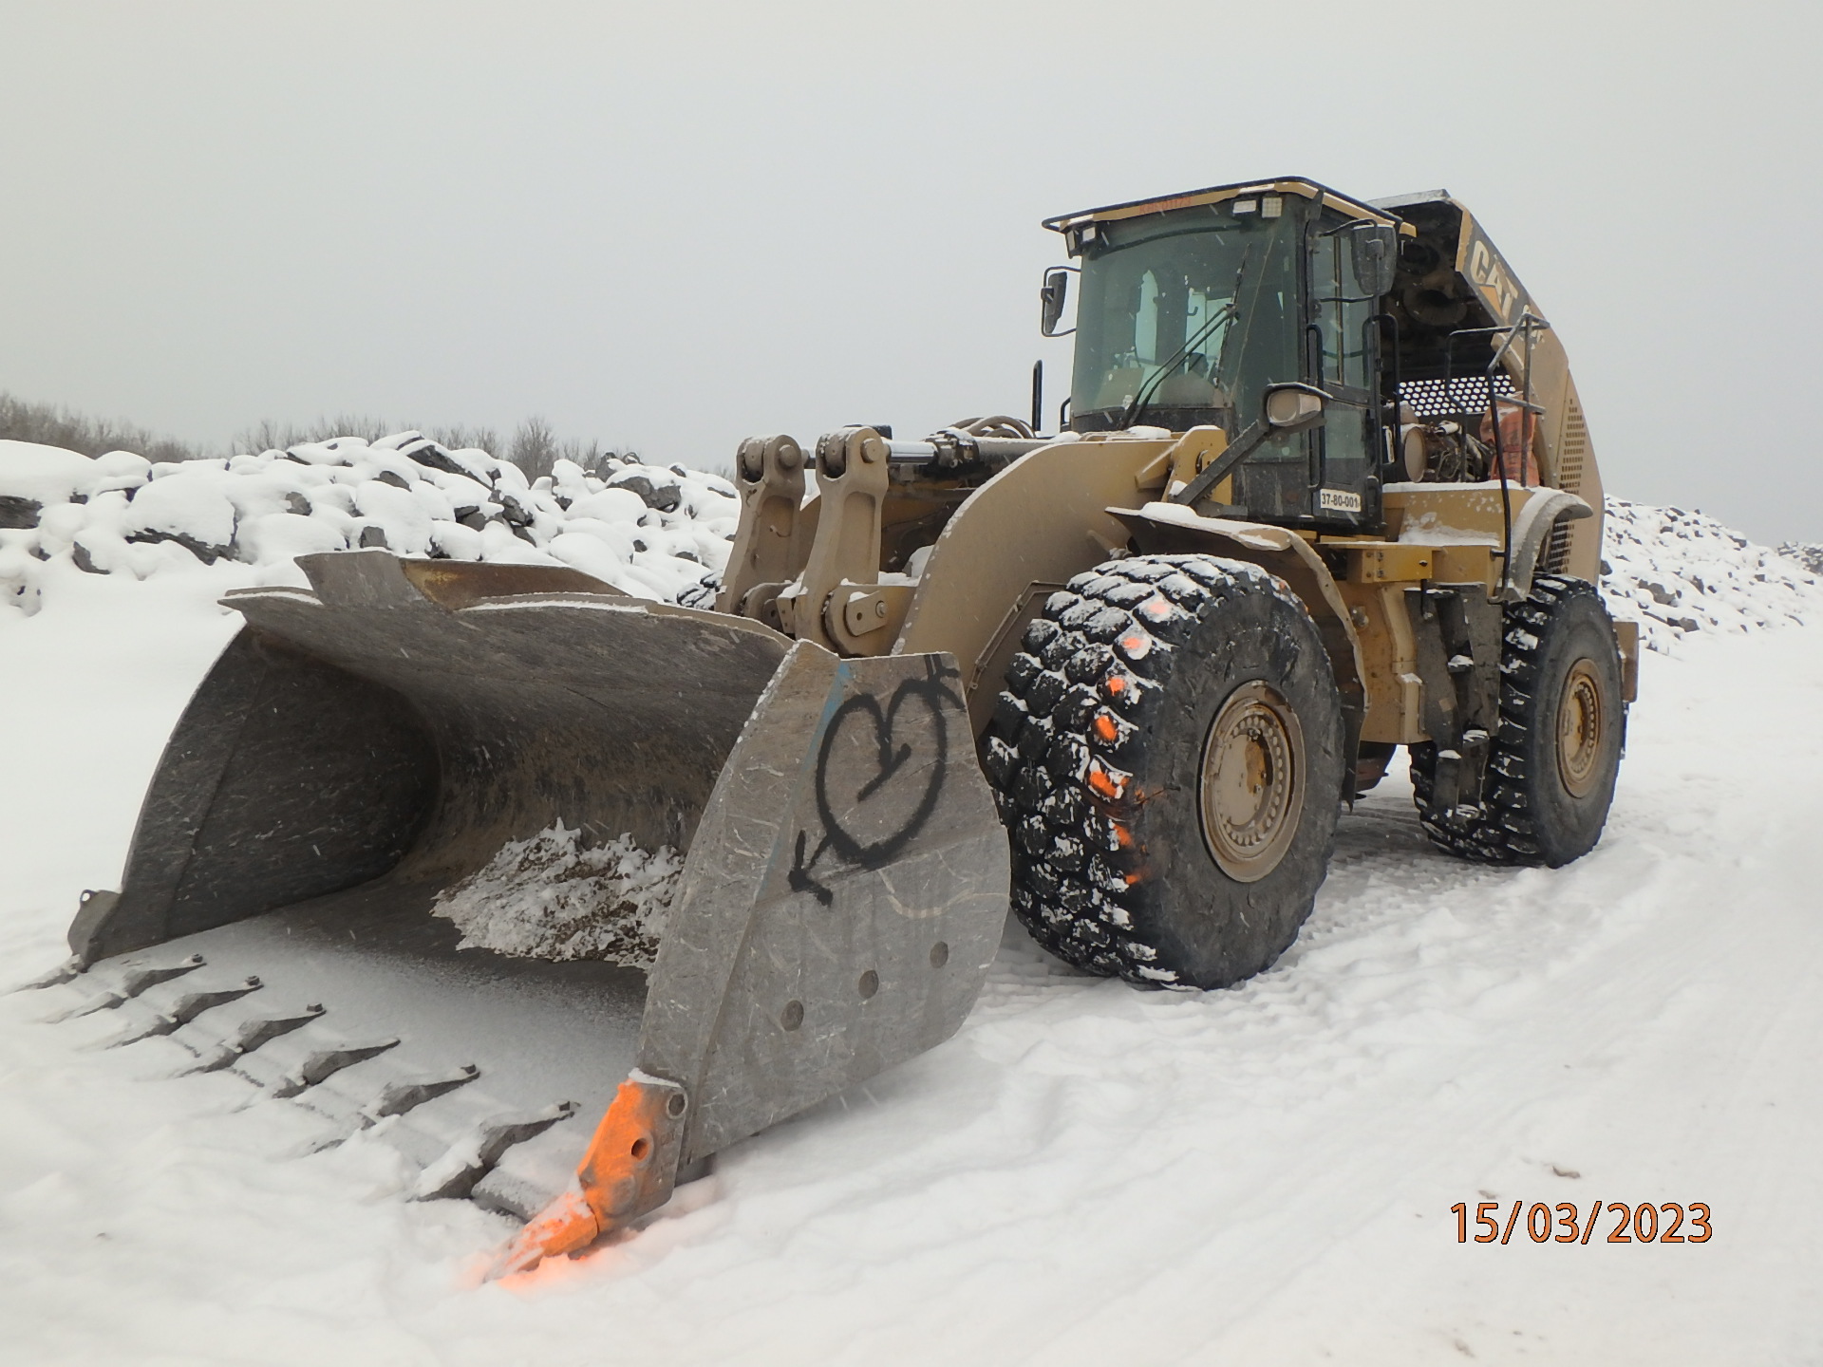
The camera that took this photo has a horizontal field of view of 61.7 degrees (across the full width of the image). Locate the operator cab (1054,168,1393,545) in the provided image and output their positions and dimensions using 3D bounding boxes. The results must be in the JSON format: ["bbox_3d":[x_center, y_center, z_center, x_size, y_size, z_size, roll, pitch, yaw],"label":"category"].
[{"bbox_3d":[1.790,-1.742,8.791,1.616,1.757,1.495,4,5,42],"label":"operator cab"}]

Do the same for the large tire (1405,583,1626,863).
[{"bbox_3d":[3.697,0.246,9.264,0.798,1.818,1.818,4,5,42],"label":"large tire"}]

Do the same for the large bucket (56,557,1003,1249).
[{"bbox_3d":[-1.587,0.407,5.251,3.515,1.727,1.858,4,5,42],"label":"large bucket"}]

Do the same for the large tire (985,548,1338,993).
[{"bbox_3d":[1.122,0.373,6.423,0.798,1.818,1.818,4,5,42],"label":"large tire"}]

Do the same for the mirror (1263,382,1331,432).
[{"bbox_3d":[1.710,-1.231,6.841,0.273,0.202,0.141,4,5,42],"label":"mirror"}]

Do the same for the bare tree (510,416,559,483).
[{"bbox_3d":[-12.333,-6.412,50.000,1.700,5.000,1.700,1,3,0],"label":"bare tree"}]

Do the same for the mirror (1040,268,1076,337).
[{"bbox_3d":[0.850,-2.285,9.141,0.131,0.404,0.242,-1,4,-24],"label":"mirror"}]

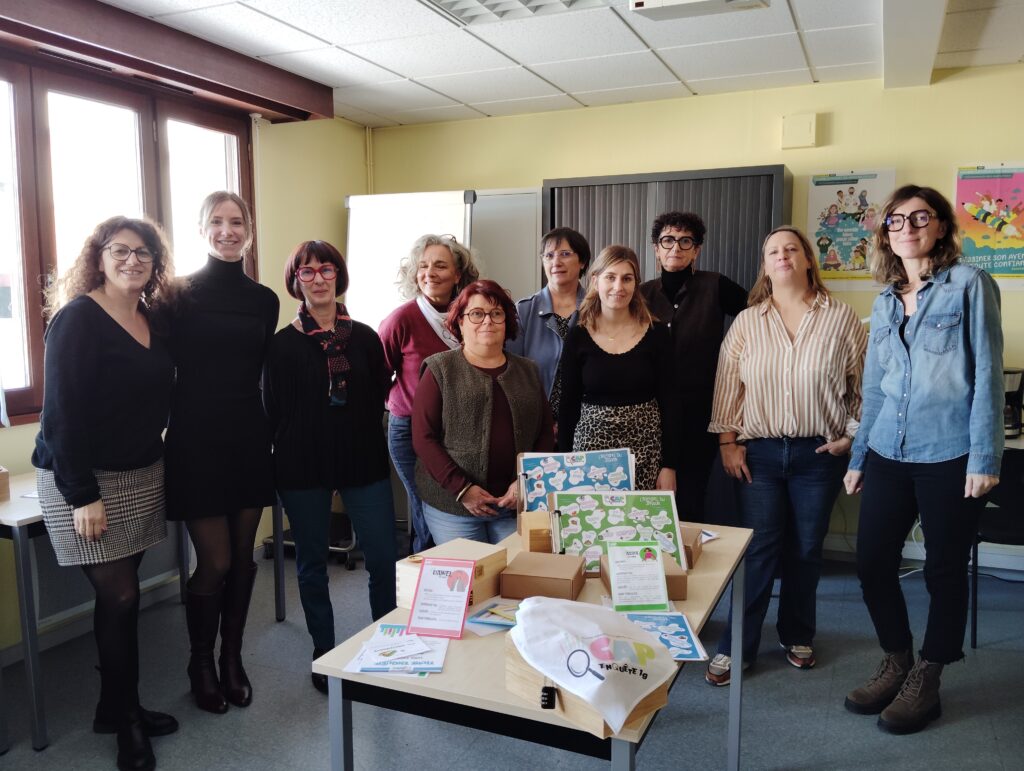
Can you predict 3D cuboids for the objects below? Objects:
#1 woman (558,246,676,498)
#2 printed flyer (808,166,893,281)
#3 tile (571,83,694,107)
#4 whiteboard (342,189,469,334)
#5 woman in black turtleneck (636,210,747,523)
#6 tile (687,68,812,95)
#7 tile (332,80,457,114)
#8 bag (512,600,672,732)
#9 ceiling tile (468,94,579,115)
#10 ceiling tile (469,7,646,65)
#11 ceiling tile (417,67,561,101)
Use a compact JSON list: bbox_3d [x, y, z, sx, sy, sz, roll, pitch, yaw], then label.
[{"bbox_3d":[0.389,0.286,3.060,0.440,1.577,0.290,1,6,12],"label":"woman"},{"bbox_3d":[1.681,-0.770,4.138,0.400,0.590,0.010,3,7,24],"label":"printed flyer"},{"bbox_3d":[0.627,-1.531,4.342,0.597,0.020,0.316,3,7,24],"label":"tile"},{"bbox_3d":[-0.514,-0.423,4.120,0.690,1.050,0.050,2,1,17],"label":"whiteboard"},{"bbox_3d":[0.732,0.141,3.520,0.500,1.729,0.320,1,7,14],"label":"woman in black turtleneck"},{"bbox_3d":[1.176,-1.506,4.101,0.597,0.020,0.316,3,7,24],"label":"tile"},{"bbox_3d":[-0.662,-1.555,4.465,0.600,0.020,0.600,3,7,24],"label":"tile"},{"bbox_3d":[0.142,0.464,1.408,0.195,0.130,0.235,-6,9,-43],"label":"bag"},{"bbox_3d":[0.077,-1.568,4.613,0.598,0.023,0.317,3,7,24],"label":"ceiling tile"},{"bbox_3d":[0.204,-1.434,3.412,0.598,0.023,0.591,3,7,24],"label":"ceiling tile"},{"bbox_3d":[-0.108,-1.521,4.196,0.598,0.023,0.591,3,7,24],"label":"ceiling tile"}]

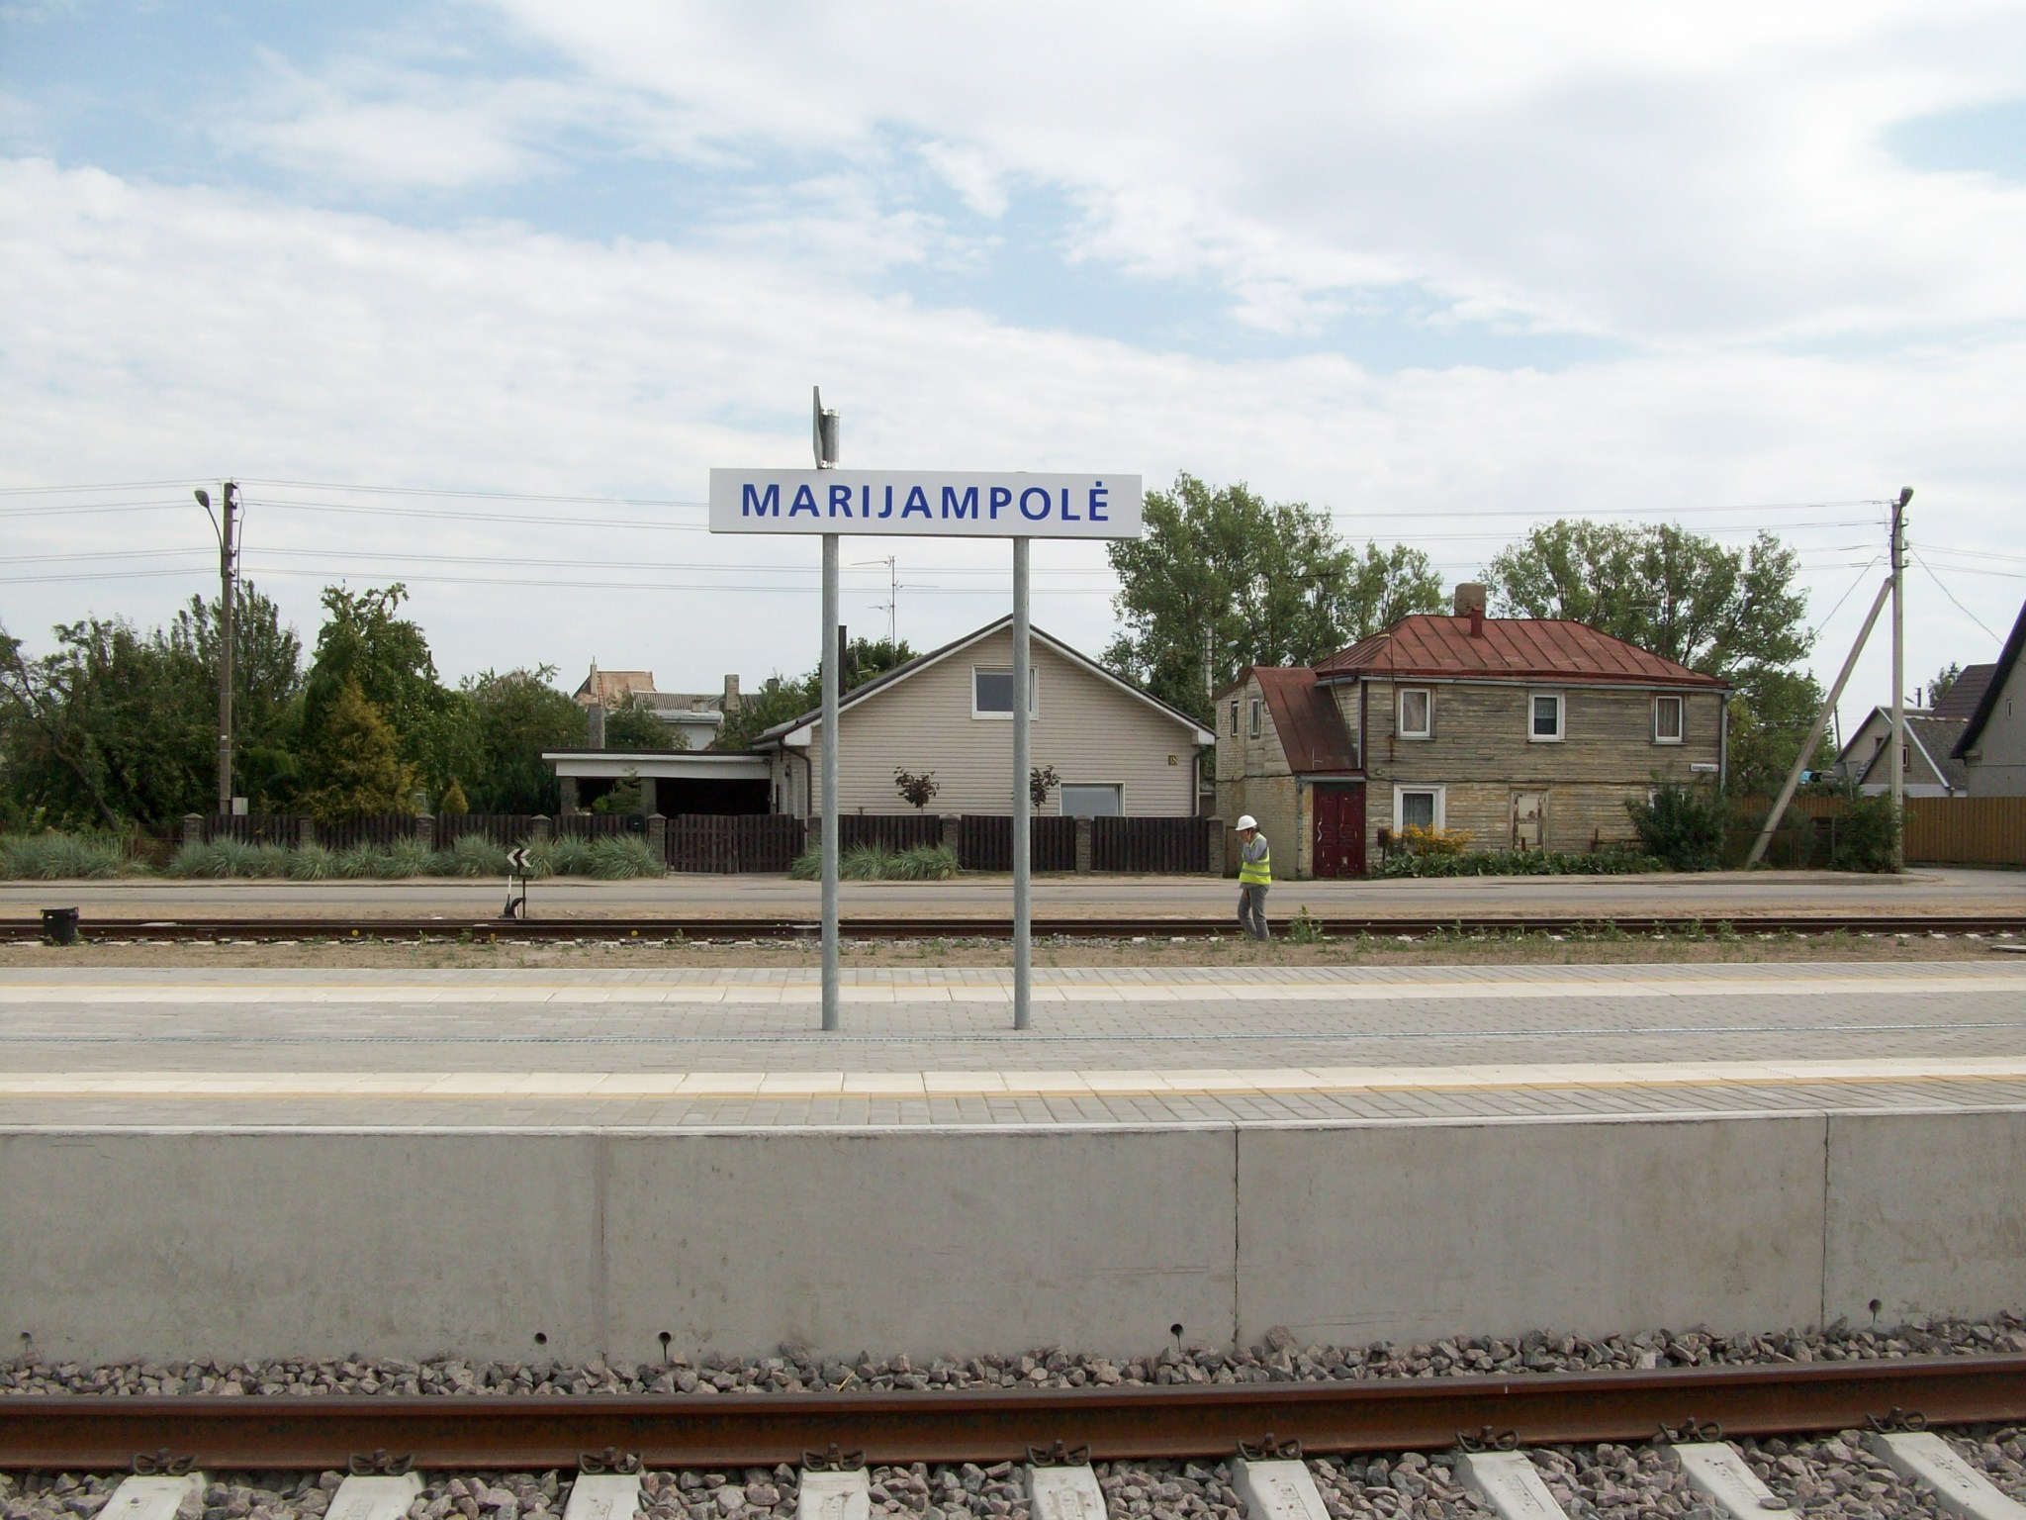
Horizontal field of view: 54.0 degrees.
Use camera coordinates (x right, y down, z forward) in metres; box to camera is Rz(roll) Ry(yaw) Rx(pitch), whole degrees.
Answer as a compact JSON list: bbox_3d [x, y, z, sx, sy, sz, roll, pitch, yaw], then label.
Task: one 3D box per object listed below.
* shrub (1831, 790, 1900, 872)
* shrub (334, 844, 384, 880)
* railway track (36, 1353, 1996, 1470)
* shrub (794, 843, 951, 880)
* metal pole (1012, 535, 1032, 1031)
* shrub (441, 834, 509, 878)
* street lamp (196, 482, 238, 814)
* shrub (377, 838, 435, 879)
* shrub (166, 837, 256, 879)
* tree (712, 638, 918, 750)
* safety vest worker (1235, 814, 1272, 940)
[{"bbox_3d":[21.270,1.820,49.600,1.700,2.050,1.600,0,-1,-4],"label":"shrub"},{"bbox_3d":[-14.650,2.270,44.600,1.150,0.800,1.100,0,-1,-4],"label":"shrub"},{"bbox_3d":[0.103,1.783,5.347,5.600,0.170,0.160,0,-1,-4],"label":"railway track"},{"bbox_3d":[-3.348,2.449,48.100,3.850,0.970,1.400,0,-1,-4],"label":"shrub"},{"bbox_3d":[0.044,-0.039,9.220,0.078,2.580,0.078,0,-1,-4],"label":"metal pole"},{"bbox_3d":[-12.230,2.150,45.200,1.550,1.000,1.300,0,-1,-4],"label":"shrub"},{"bbox_3d":[-19.000,-2.000,47.500,1.000,9.300,0.800,0,-1,-4],"label":"street lamp"},{"bbox_3d":[-14.459,2.338,47.400,1.370,0.970,1.200,0,-1,-4],"label":"shrub"},{"bbox_3d":[-18.954,2.299,47.000,2.100,1.000,1.400,0,-1,-4],"label":"shrub"},{"bbox_3d":[-6.600,-0.410,67.000,6.900,7.100,6.200,0,-1,-4],"label":"tree"},{"bbox_3d":[3.397,1.676,28.100,0.500,1.800,0.520,0,-1,-4],"label":"safety vest worker"}]

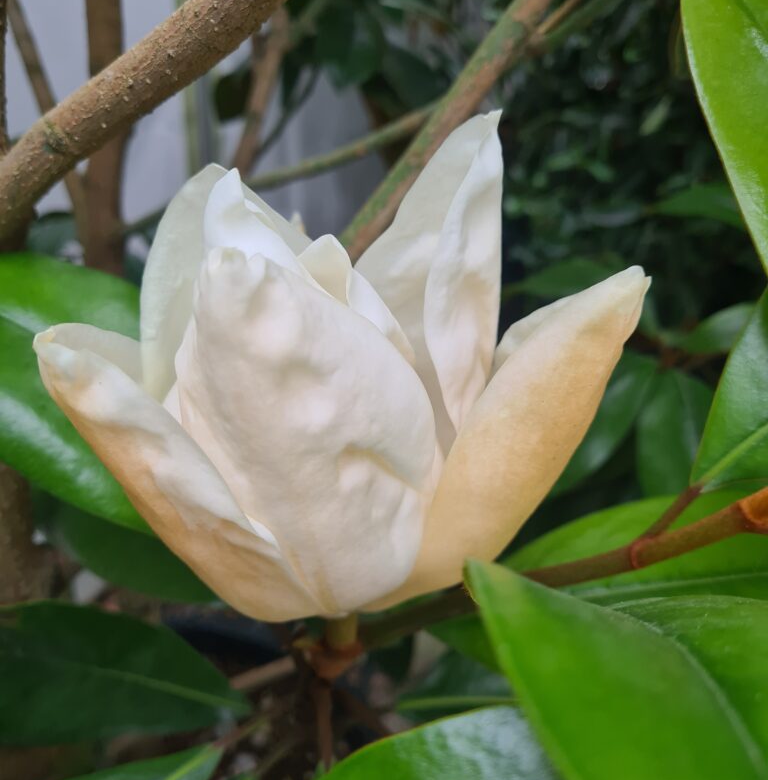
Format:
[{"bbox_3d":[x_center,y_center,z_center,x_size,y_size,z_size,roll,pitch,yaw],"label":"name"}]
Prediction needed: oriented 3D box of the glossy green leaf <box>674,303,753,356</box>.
[{"bbox_3d":[0.263,-0.049,0.600,0.085,0.022,0.050,-22,42,6],"label":"glossy green leaf"}]

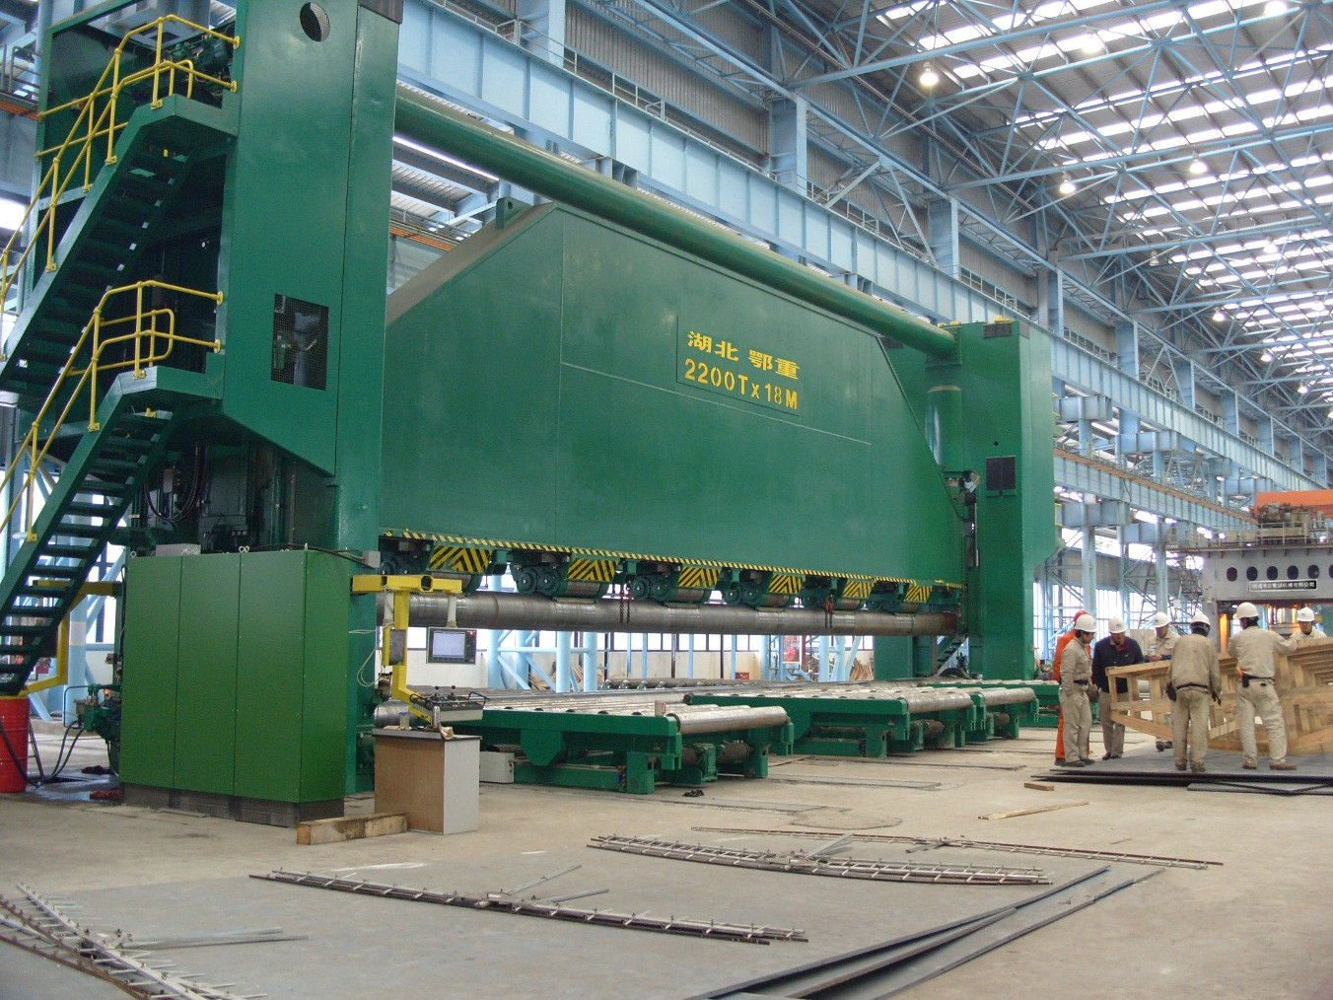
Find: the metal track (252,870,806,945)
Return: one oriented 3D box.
[{"bbox_3d":[-0.967,2.316,7.820,3.718,0.070,0.240,-2,-6,28],"label":"metal track"}]

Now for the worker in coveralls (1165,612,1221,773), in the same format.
[{"bbox_3d":[5.826,2.129,14.953,0.560,1.741,0.400,-1,-6,18],"label":"worker in coveralls"}]

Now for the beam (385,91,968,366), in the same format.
[{"bbox_3d":[1.004,-4.056,22.188,0.460,0.460,17.113,-4,-7,36],"label":"beam"}]

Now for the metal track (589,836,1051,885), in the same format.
[{"bbox_3d":[0.944,2.494,9.402,3.246,0.070,0.500,-2,-6,26],"label":"metal track"}]

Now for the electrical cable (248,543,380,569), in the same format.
[{"bbox_3d":[-3.227,0.513,12.300,1.300,0.240,0.220,4,-7,-30],"label":"electrical cable"}]

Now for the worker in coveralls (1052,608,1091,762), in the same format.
[{"bbox_3d":[4.884,2.254,16.289,0.450,1.823,0.450,0,-6,9],"label":"worker in coveralls"}]

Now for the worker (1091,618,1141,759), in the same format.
[{"bbox_3d":[5.461,2.292,16.402,0.550,1.697,0.400,1,-6,-7],"label":"worker"}]

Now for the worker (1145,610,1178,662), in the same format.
[{"bbox_3d":[6.582,2.408,17.943,0.540,1.797,0.400,-3,-7,30],"label":"worker"}]

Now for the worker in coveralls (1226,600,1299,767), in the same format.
[{"bbox_3d":[6.740,2.109,15.336,0.720,1.874,0.520,-2,-6,22],"label":"worker in coveralls"}]

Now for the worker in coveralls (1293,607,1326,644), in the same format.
[{"bbox_3d":[7.994,2.231,16.712,0.540,1.770,0.400,-2,-6,23],"label":"worker in coveralls"}]

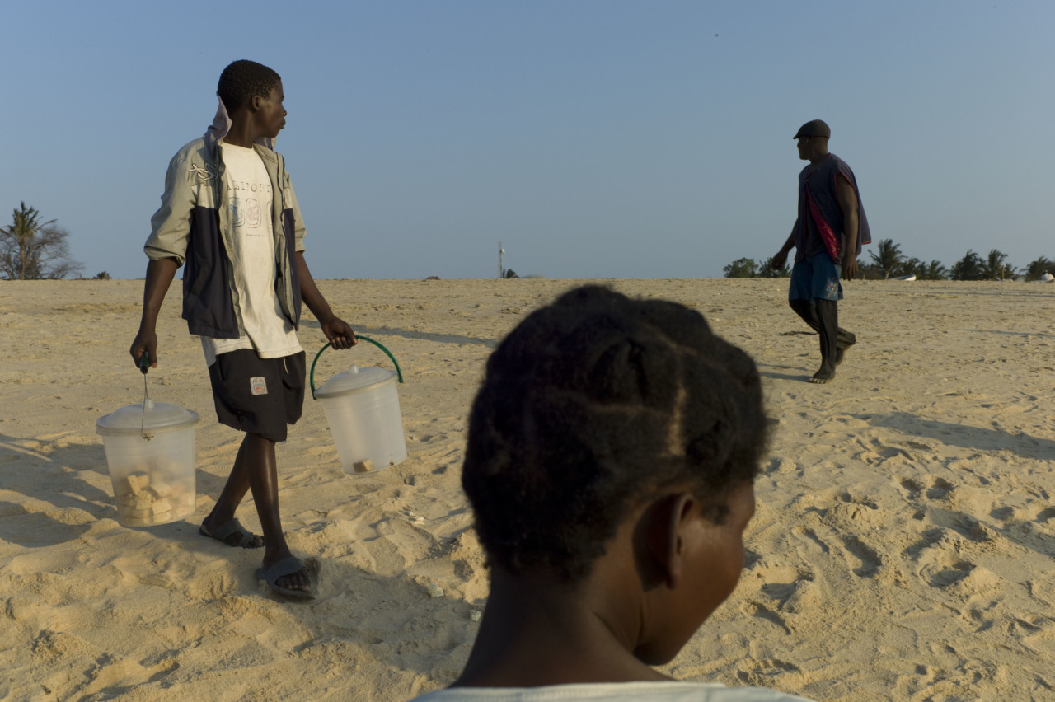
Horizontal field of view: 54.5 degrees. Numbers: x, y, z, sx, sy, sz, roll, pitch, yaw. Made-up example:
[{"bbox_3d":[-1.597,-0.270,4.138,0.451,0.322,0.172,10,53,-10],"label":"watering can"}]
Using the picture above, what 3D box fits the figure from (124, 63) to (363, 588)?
[{"bbox_3d":[-0.920,-0.085,3.250,0.760,1.670,0.640,-4,5,-45],"label":"figure"}]

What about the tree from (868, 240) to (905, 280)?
[{"bbox_3d":[45.417,-11.505,130.000,4.599,5.317,4.599,0,4,0],"label":"tree"}]

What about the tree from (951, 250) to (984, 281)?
[{"bbox_3d":[58.018,-11.243,135.000,4.342,4.325,4.342,0,4,0],"label":"tree"}]

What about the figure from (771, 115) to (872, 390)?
[{"bbox_3d":[1.875,-0.630,6.580,0.600,1.690,0.580,-2,4,-28],"label":"figure"}]

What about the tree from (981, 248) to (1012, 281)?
[{"bbox_3d":[62.733,-11.361,137.000,4.186,4.486,4.186,0,4,0],"label":"tree"}]

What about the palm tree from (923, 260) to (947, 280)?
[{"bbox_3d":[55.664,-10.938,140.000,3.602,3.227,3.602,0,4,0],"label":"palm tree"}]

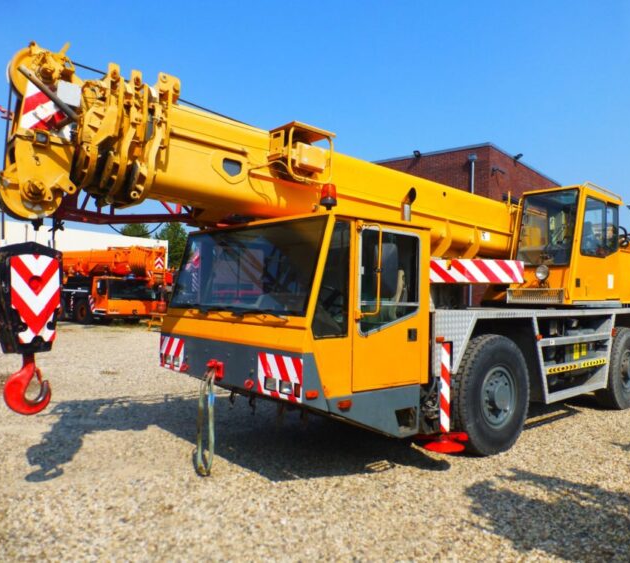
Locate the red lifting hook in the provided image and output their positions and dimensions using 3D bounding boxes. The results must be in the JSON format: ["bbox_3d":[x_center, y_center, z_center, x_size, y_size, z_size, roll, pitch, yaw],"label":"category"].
[{"bbox_3d":[-2.155,0.772,3.900,0.120,0.450,0.330,-1,-2,38],"label":"red lifting hook"}]

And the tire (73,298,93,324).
[{"bbox_3d":[-11.234,1.480,25.445,1.320,1.320,0.380,0,-2,40],"label":"tire"}]

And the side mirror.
[{"bbox_3d":[0.553,-0.081,3.950,0.175,0.415,0.065,0,-2,34],"label":"side mirror"}]

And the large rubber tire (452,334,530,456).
[{"bbox_3d":[1.853,1.201,5.555,1.245,1.245,0.320,3,-2,-41],"label":"large rubber tire"}]

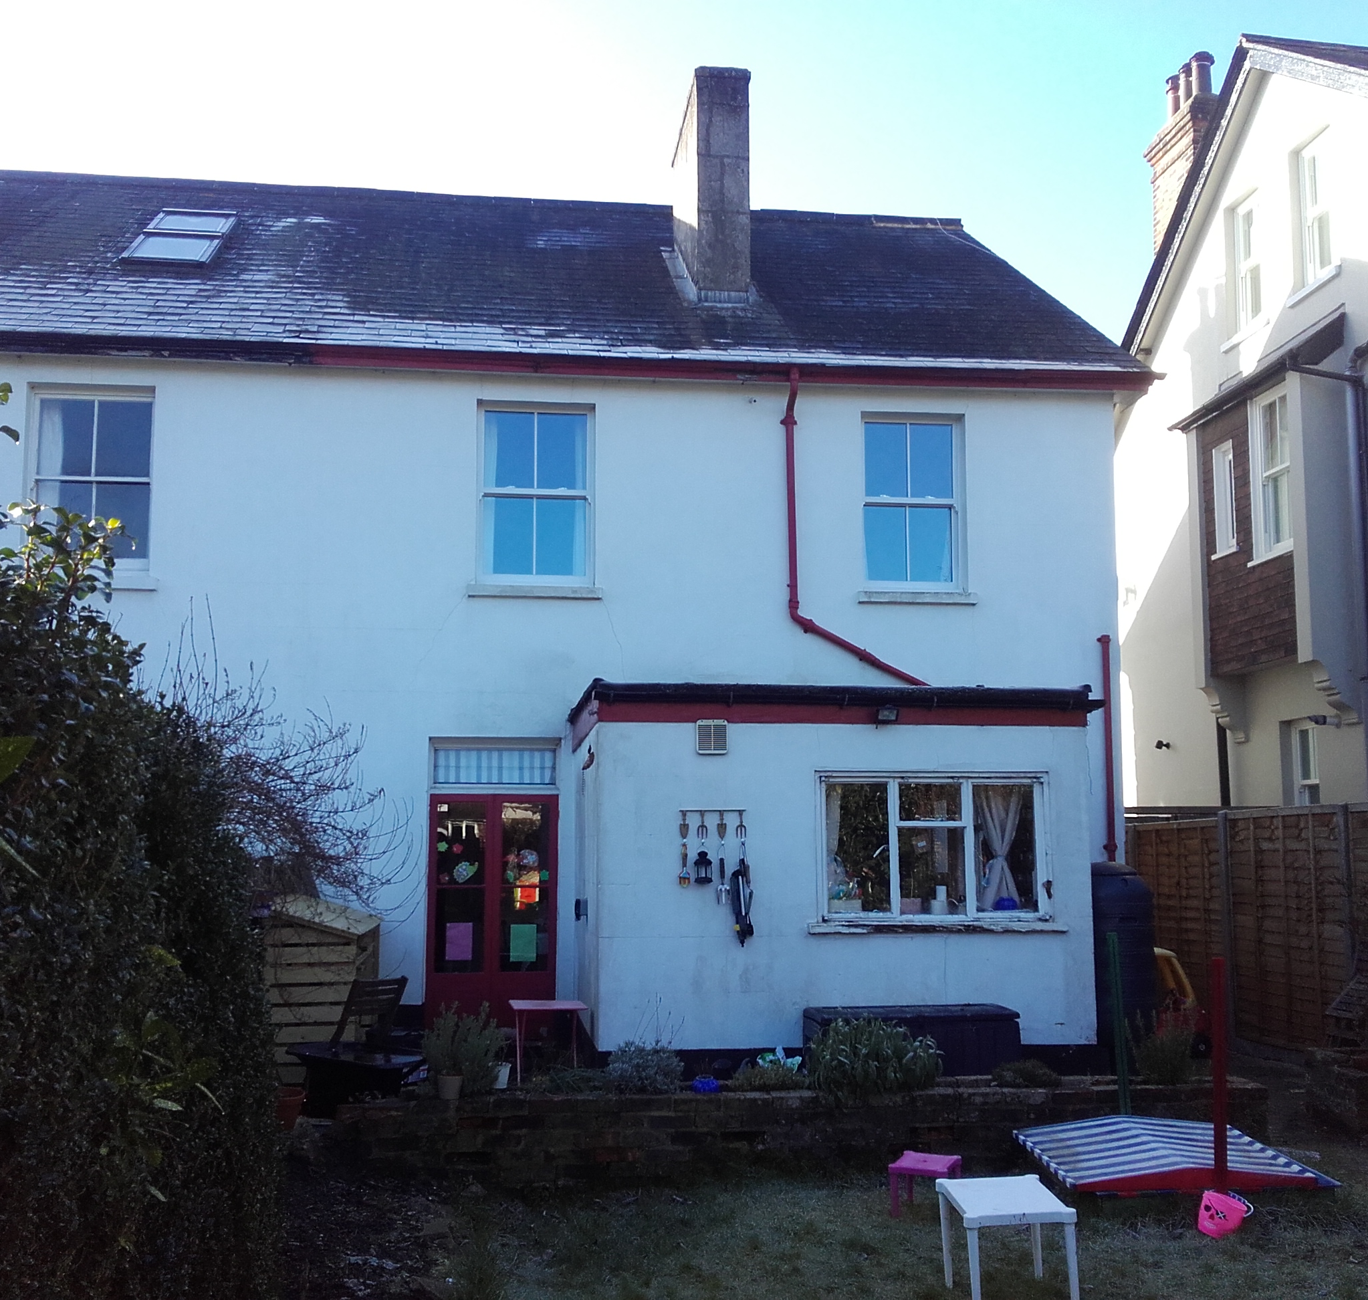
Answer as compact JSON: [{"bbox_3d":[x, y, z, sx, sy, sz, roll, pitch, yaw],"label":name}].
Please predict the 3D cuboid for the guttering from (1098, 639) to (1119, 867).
[{"bbox_3d":[3.543,0.826,12.975,0.090,1.935,0.090,1,-7,-6],"label":"guttering"}]

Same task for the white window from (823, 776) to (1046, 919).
[{"bbox_3d":[1.589,1.262,9.872,1.481,0.940,0.120,1,-7,-6],"label":"white window"}]

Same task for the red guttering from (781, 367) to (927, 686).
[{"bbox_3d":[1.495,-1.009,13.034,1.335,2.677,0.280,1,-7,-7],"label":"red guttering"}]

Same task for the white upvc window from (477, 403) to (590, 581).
[{"bbox_3d":[-1.243,-1.291,13.054,0.955,1.523,0.100,1,-7,-7],"label":"white upvc window"}]

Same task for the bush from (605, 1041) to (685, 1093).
[{"bbox_3d":[-0.193,2.052,7.638,0.394,0.254,0.380,1,-7,-6],"label":"bush"}]

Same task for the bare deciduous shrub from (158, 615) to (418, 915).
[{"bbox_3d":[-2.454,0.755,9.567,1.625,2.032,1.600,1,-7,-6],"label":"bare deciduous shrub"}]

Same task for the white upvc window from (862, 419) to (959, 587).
[{"bbox_3d":[1.958,-1.254,13.457,0.883,1.508,0.100,1,-7,-7],"label":"white upvc window"}]

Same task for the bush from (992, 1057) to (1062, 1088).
[{"bbox_3d":[1.727,2.134,7.840,0.381,0.153,0.330,1,-7,-6],"label":"bush"}]

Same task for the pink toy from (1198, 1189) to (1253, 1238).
[{"bbox_3d":[2.173,2.271,6.250,0.185,0.170,0.200,18,1,-45],"label":"pink toy"}]

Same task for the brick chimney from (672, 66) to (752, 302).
[{"bbox_3d":[0.266,-4.302,15.634,0.520,2.334,1.870,1,-7,-7],"label":"brick chimney"}]

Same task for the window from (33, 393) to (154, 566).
[{"bbox_3d":[-4.808,-1.345,12.606,0.953,1.526,0.100,1,-7,-7],"label":"window"}]

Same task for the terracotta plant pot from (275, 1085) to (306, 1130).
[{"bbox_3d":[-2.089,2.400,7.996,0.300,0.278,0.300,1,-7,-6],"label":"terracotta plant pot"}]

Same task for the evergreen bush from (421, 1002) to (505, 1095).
[{"bbox_3d":[-1.067,1.925,7.506,0.409,0.442,0.400,1,-7,-6],"label":"evergreen bush"}]

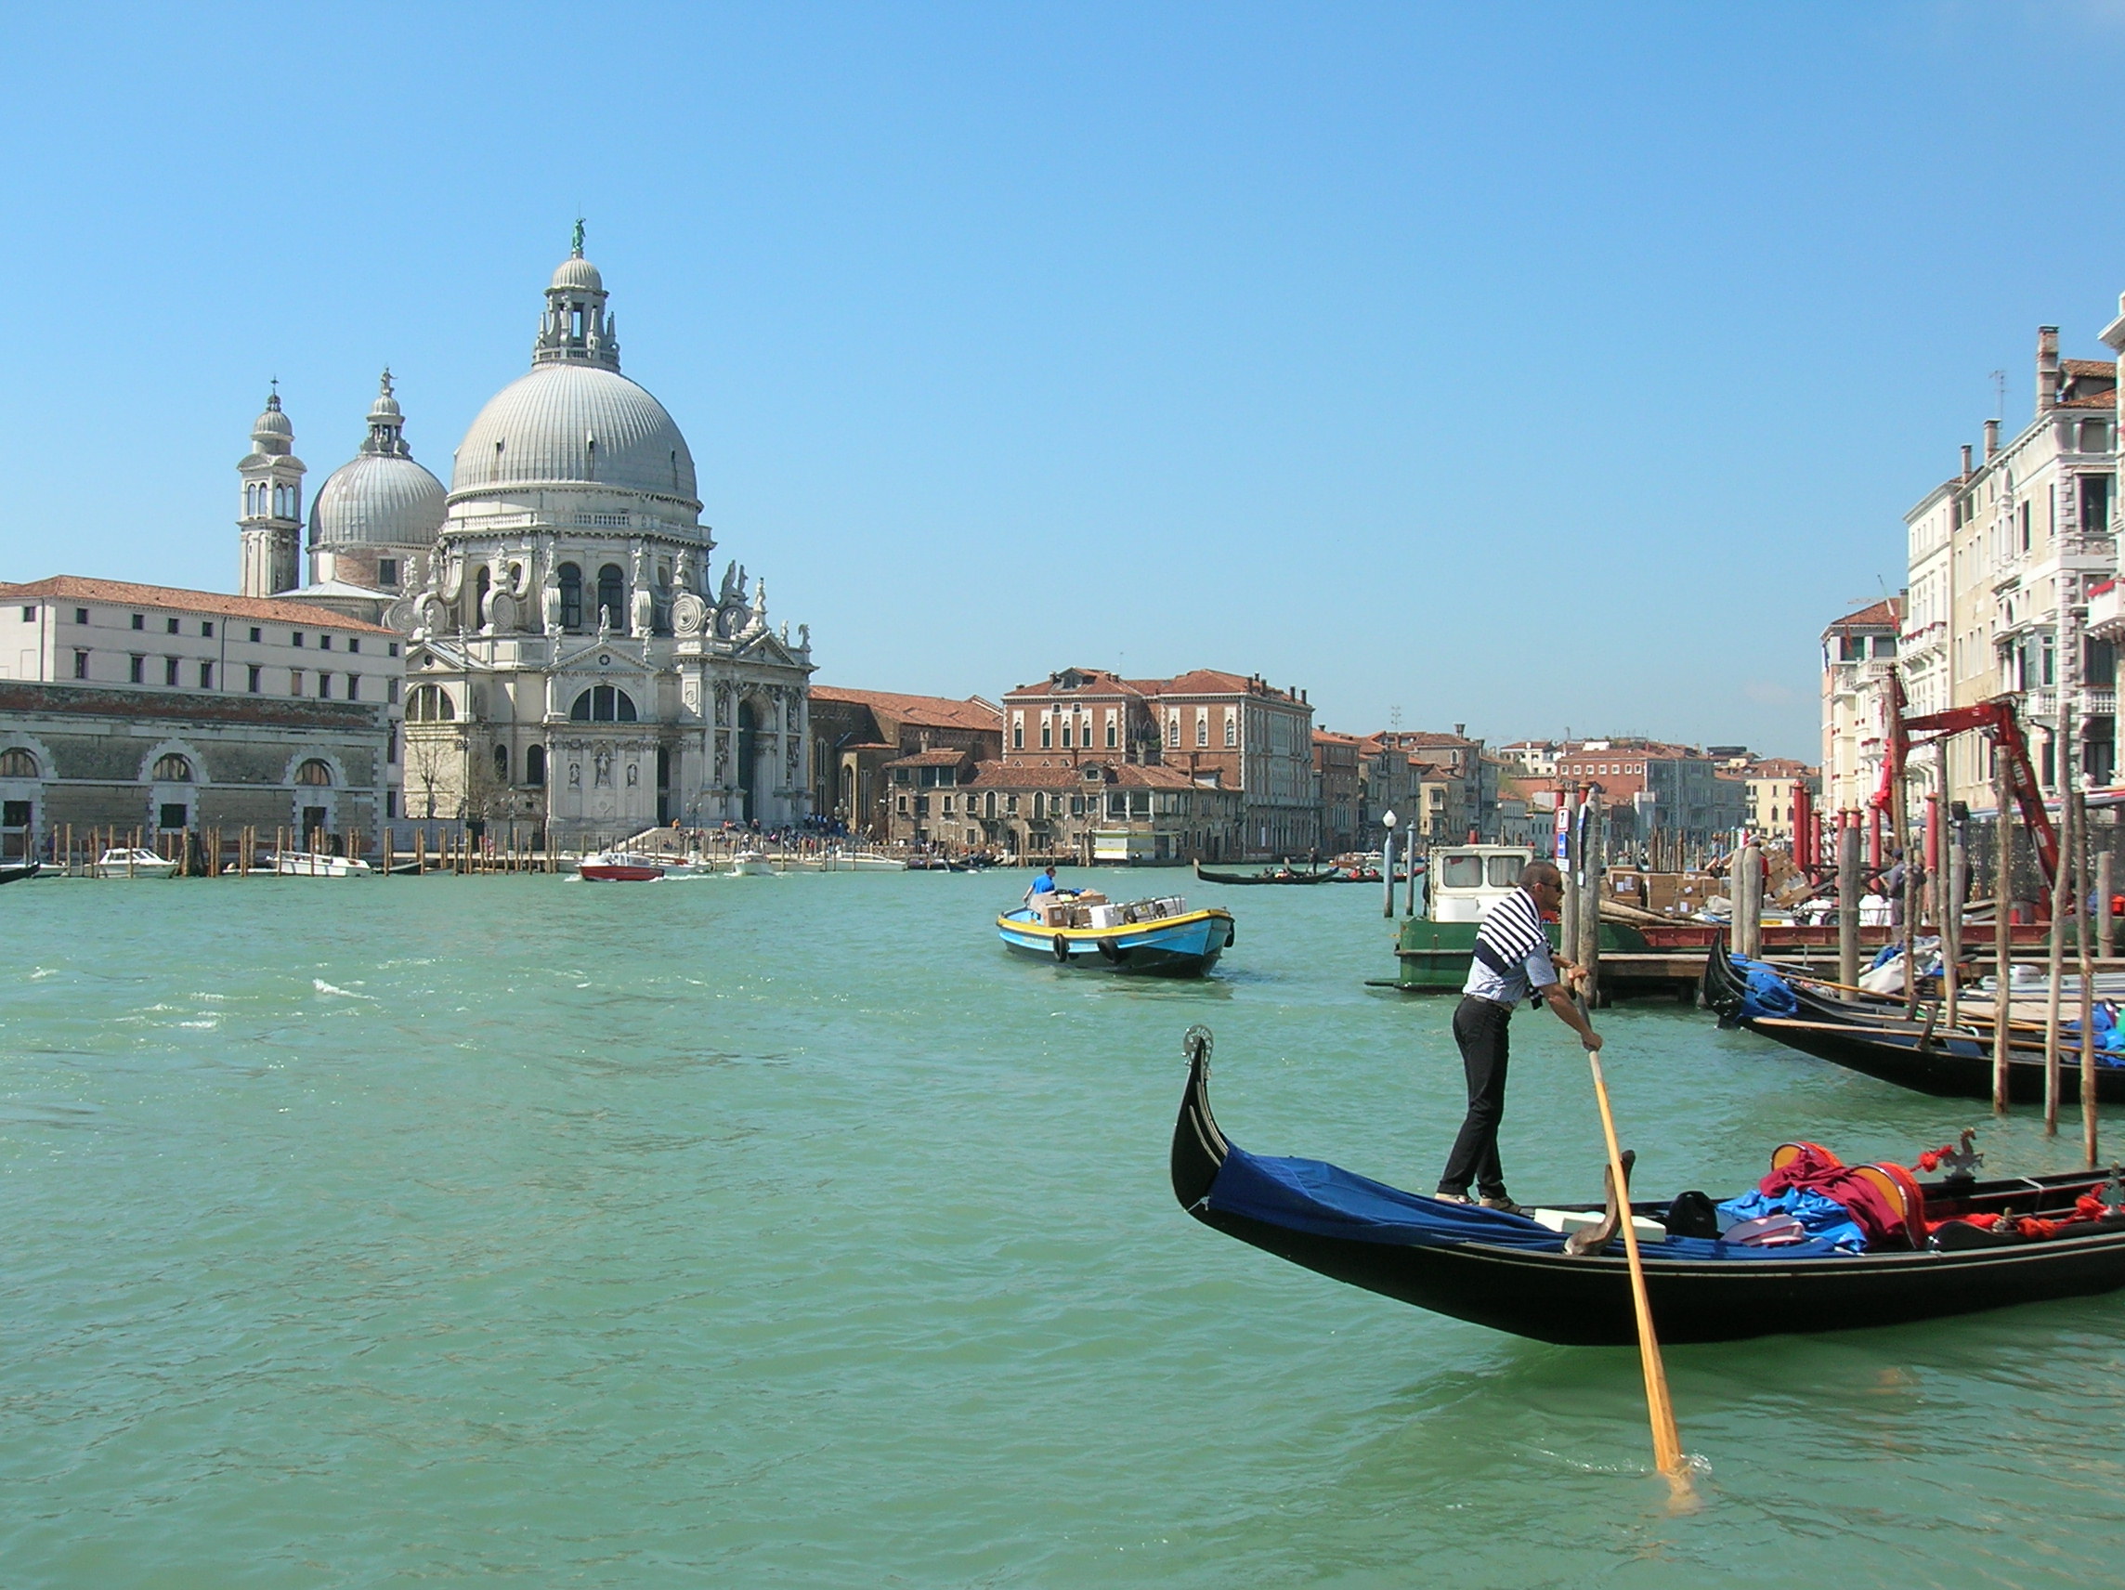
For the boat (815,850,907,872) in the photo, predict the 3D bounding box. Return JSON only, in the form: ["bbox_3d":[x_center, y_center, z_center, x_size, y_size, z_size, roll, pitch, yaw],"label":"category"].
[{"bbox_3d":[-17.110,5.676,201.000,8.000,1.850,2.400,0,-1,-6],"label":"boat"}]

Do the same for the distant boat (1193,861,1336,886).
[{"bbox_3d":[12.463,4.738,144.000,9.300,1.500,1.400,1,-1,-14],"label":"distant boat"}]

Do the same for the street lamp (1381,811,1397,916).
[{"bbox_3d":[10.638,2.246,76.000,0.480,3.470,0.480,0,-1,0],"label":"street lamp"}]

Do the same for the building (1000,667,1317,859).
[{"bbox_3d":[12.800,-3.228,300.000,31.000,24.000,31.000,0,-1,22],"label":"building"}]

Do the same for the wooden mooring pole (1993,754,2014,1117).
[{"bbox_3d":[8.192,1.229,20.300,0.140,3.150,0.140,0,-1,0],"label":"wooden mooring pole"}]

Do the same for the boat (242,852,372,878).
[{"bbox_3d":[-50.495,4.605,157.000,7.800,1.800,2.400,0,-1,23],"label":"boat"}]

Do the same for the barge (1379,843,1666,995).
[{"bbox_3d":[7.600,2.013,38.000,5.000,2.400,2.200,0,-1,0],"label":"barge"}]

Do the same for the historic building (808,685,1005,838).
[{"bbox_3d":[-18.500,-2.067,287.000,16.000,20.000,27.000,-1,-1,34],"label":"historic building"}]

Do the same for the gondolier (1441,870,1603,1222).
[{"bbox_3d":[2.235,1.187,11.500,0.760,1.720,0.580,0,-1,-7],"label":"gondolier"}]

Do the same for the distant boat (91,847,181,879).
[{"bbox_3d":[-59.081,4.257,148.500,5.500,2.000,2.100,0,-1,-6],"label":"distant boat"}]

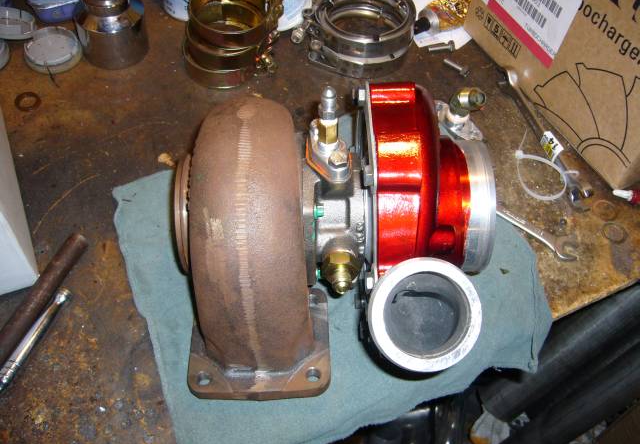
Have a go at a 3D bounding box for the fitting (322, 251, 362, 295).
[{"bbox_3d":[0.015,0.035,0.445,0.028,0.026,0.027,-1,38,-1],"label":"fitting"}]

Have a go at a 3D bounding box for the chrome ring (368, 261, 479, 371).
[{"bbox_3d":[0.061,0.055,0.381,0.065,0.020,0.065,-1,85,-1],"label":"chrome ring"}]

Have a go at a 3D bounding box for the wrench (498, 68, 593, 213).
[{"bbox_3d":[0.236,-0.093,0.689,0.030,0.012,0.192,-12,59,-7],"label":"wrench"}]

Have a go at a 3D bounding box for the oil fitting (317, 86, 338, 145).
[{"bbox_3d":[0.006,-0.075,0.450,0.015,0.042,0.015,-1,38,-1],"label":"oil fitting"}]

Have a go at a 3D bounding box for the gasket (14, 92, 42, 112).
[{"bbox_3d":[-0.325,-0.133,0.720,0.029,0.002,0.029,0,58,0],"label":"gasket"}]

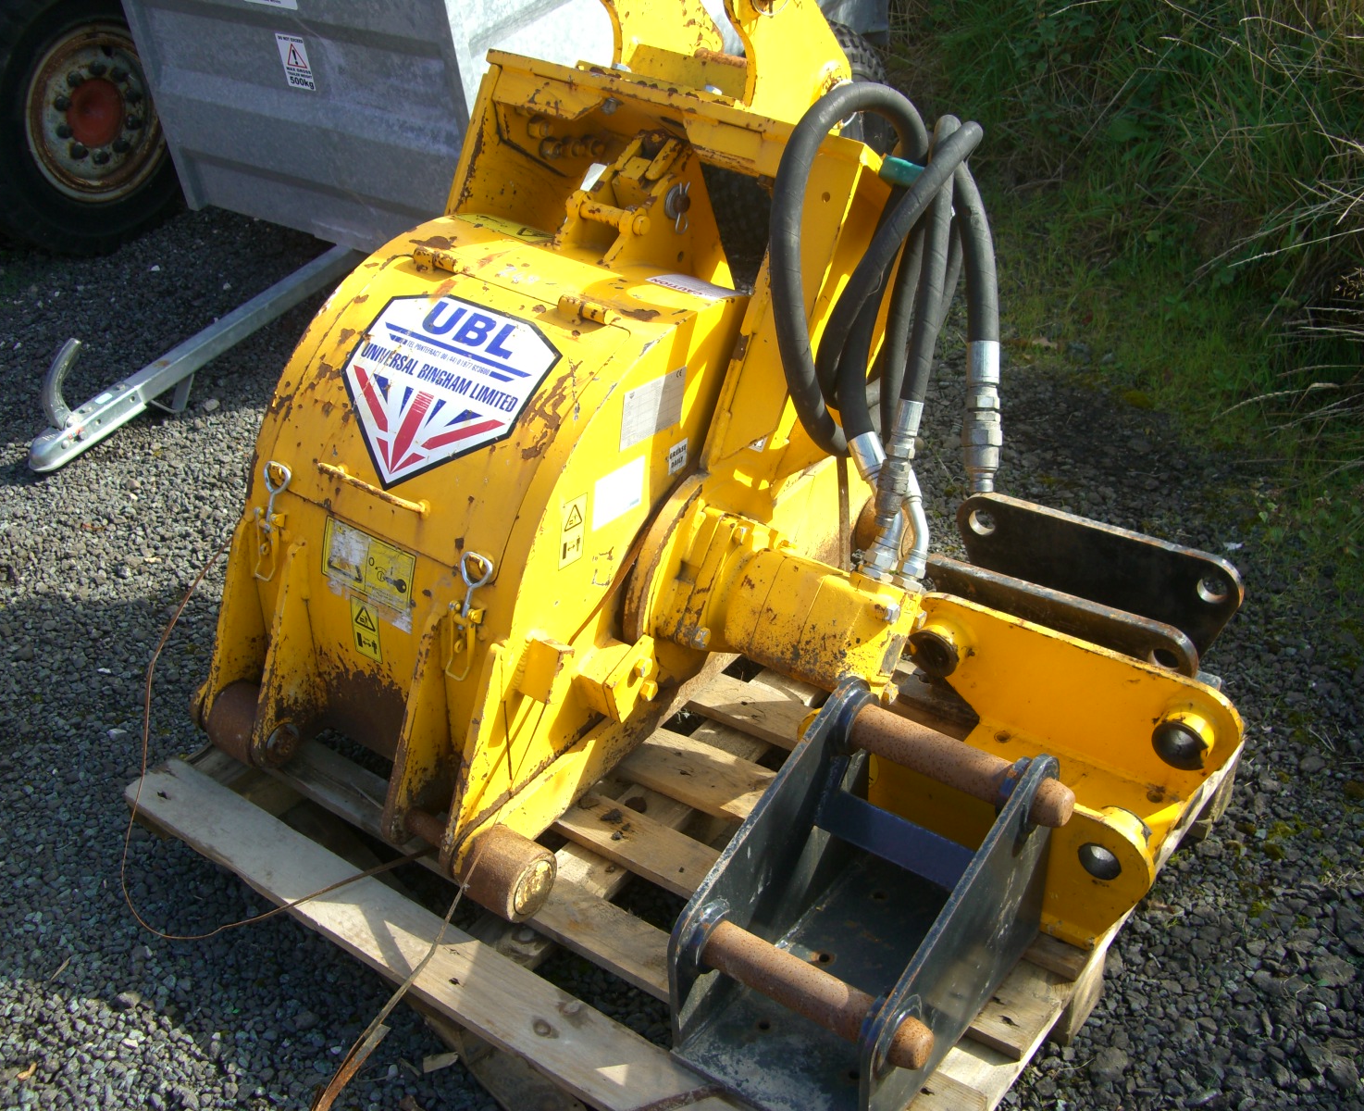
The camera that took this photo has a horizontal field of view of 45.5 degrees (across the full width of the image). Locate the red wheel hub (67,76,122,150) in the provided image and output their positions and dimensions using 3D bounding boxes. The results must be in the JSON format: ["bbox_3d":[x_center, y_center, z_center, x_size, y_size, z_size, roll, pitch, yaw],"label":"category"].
[{"bbox_3d":[-1.508,-1.129,4.140,0.065,0.177,0.177,20,38,29],"label":"red wheel hub"}]

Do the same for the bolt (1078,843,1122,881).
[{"bbox_3d":[0.475,0.344,1.837,0.050,0.050,0.025,21,40,31],"label":"bolt"}]

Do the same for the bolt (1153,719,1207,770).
[{"bbox_3d":[0.655,0.241,2.119,0.068,0.068,0.040,20,38,28],"label":"bolt"}]

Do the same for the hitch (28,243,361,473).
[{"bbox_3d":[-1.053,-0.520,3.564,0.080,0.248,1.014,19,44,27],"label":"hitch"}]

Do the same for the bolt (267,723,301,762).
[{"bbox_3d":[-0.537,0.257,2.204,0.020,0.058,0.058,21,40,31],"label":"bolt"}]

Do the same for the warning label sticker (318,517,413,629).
[{"bbox_3d":[-0.398,0.017,2.058,0.160,0.088,0.005,22,23,30],"label":"warning label sticker"}]

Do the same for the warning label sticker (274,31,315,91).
[{"bbox_3d":[-0.843,-1.076,3.546,0.080,0.119,0.002,19,46,27],"label":"warning label sticker"}]

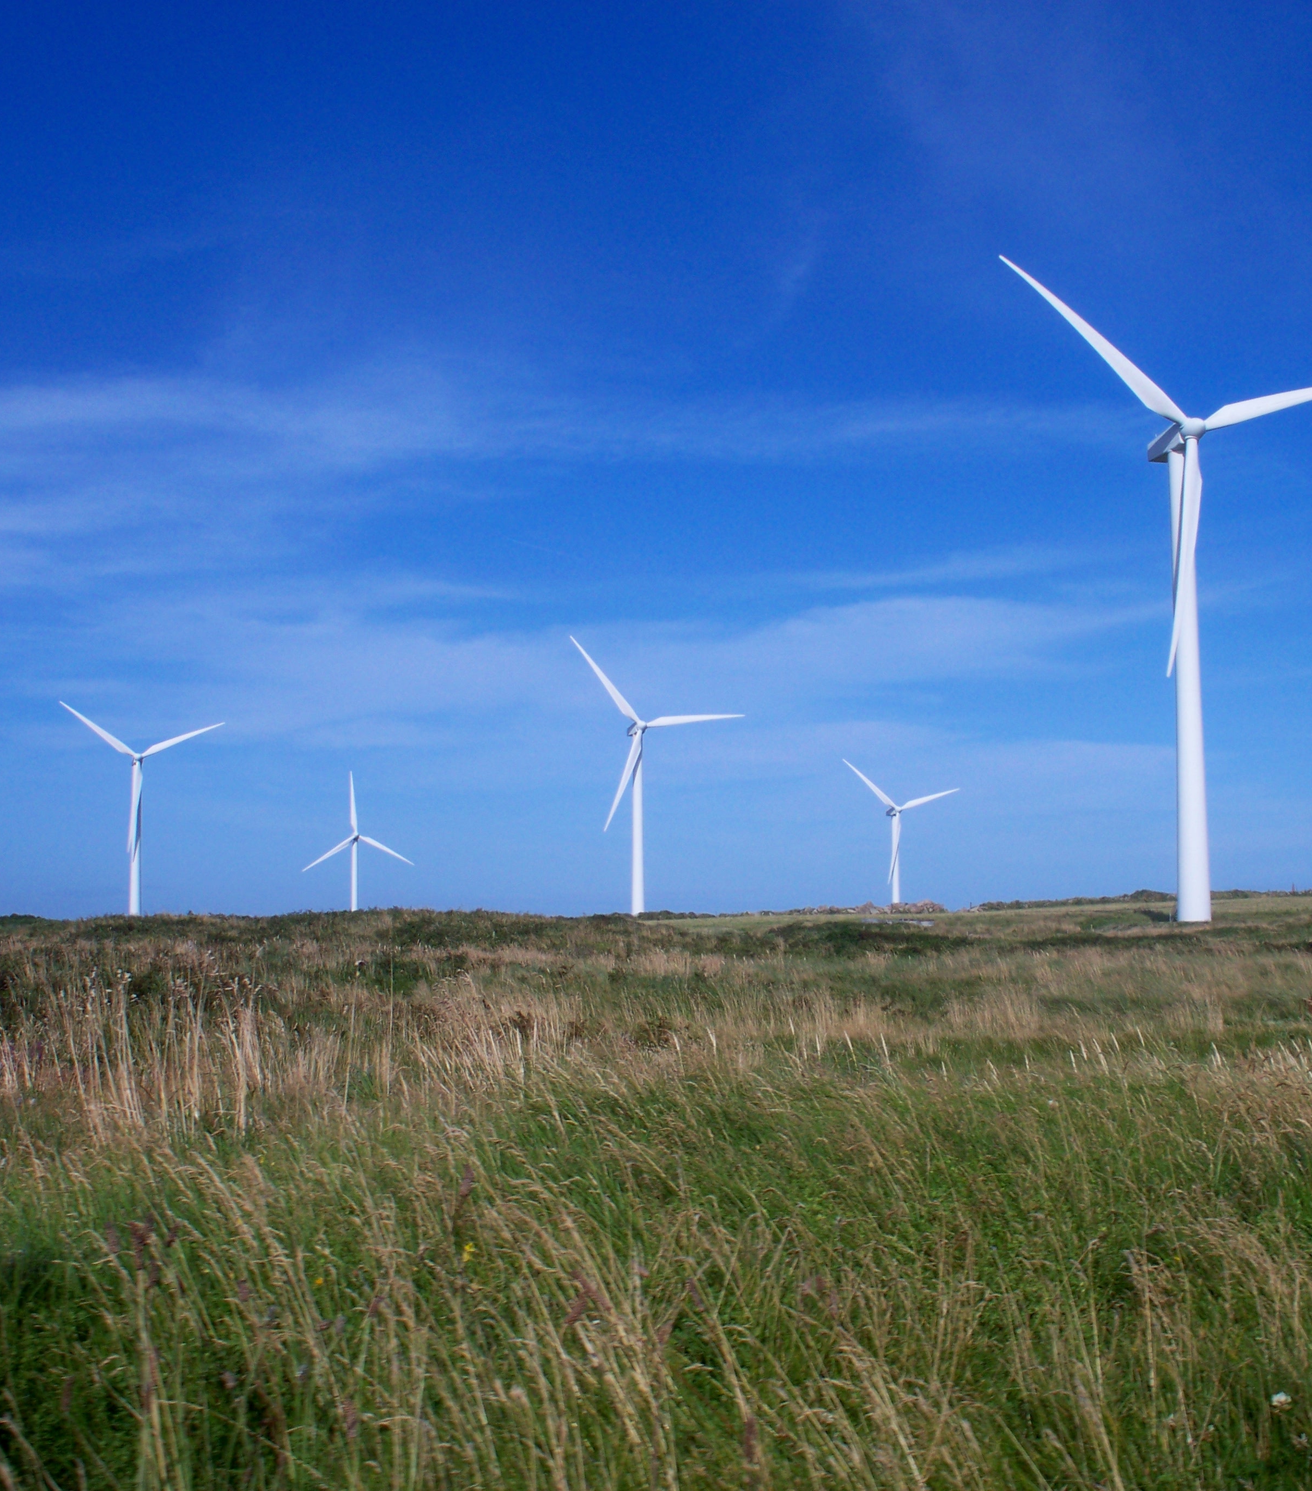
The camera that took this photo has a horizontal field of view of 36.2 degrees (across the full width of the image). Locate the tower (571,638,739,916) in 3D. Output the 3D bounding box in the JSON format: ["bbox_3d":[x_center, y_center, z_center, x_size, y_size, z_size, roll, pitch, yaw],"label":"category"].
[{"bbox_3d":[0.690,9.460,456.400,41.590,67.300,9.700,1,-5,-21],"label":"tower"}]

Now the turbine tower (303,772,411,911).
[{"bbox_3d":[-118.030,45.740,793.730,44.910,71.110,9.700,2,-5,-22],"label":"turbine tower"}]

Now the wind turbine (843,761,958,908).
[{"bbox_3d":[84.790,36.460,689.180,43.950,62.740,9.860,1,-5,-20],"label":"wind turbine"}]

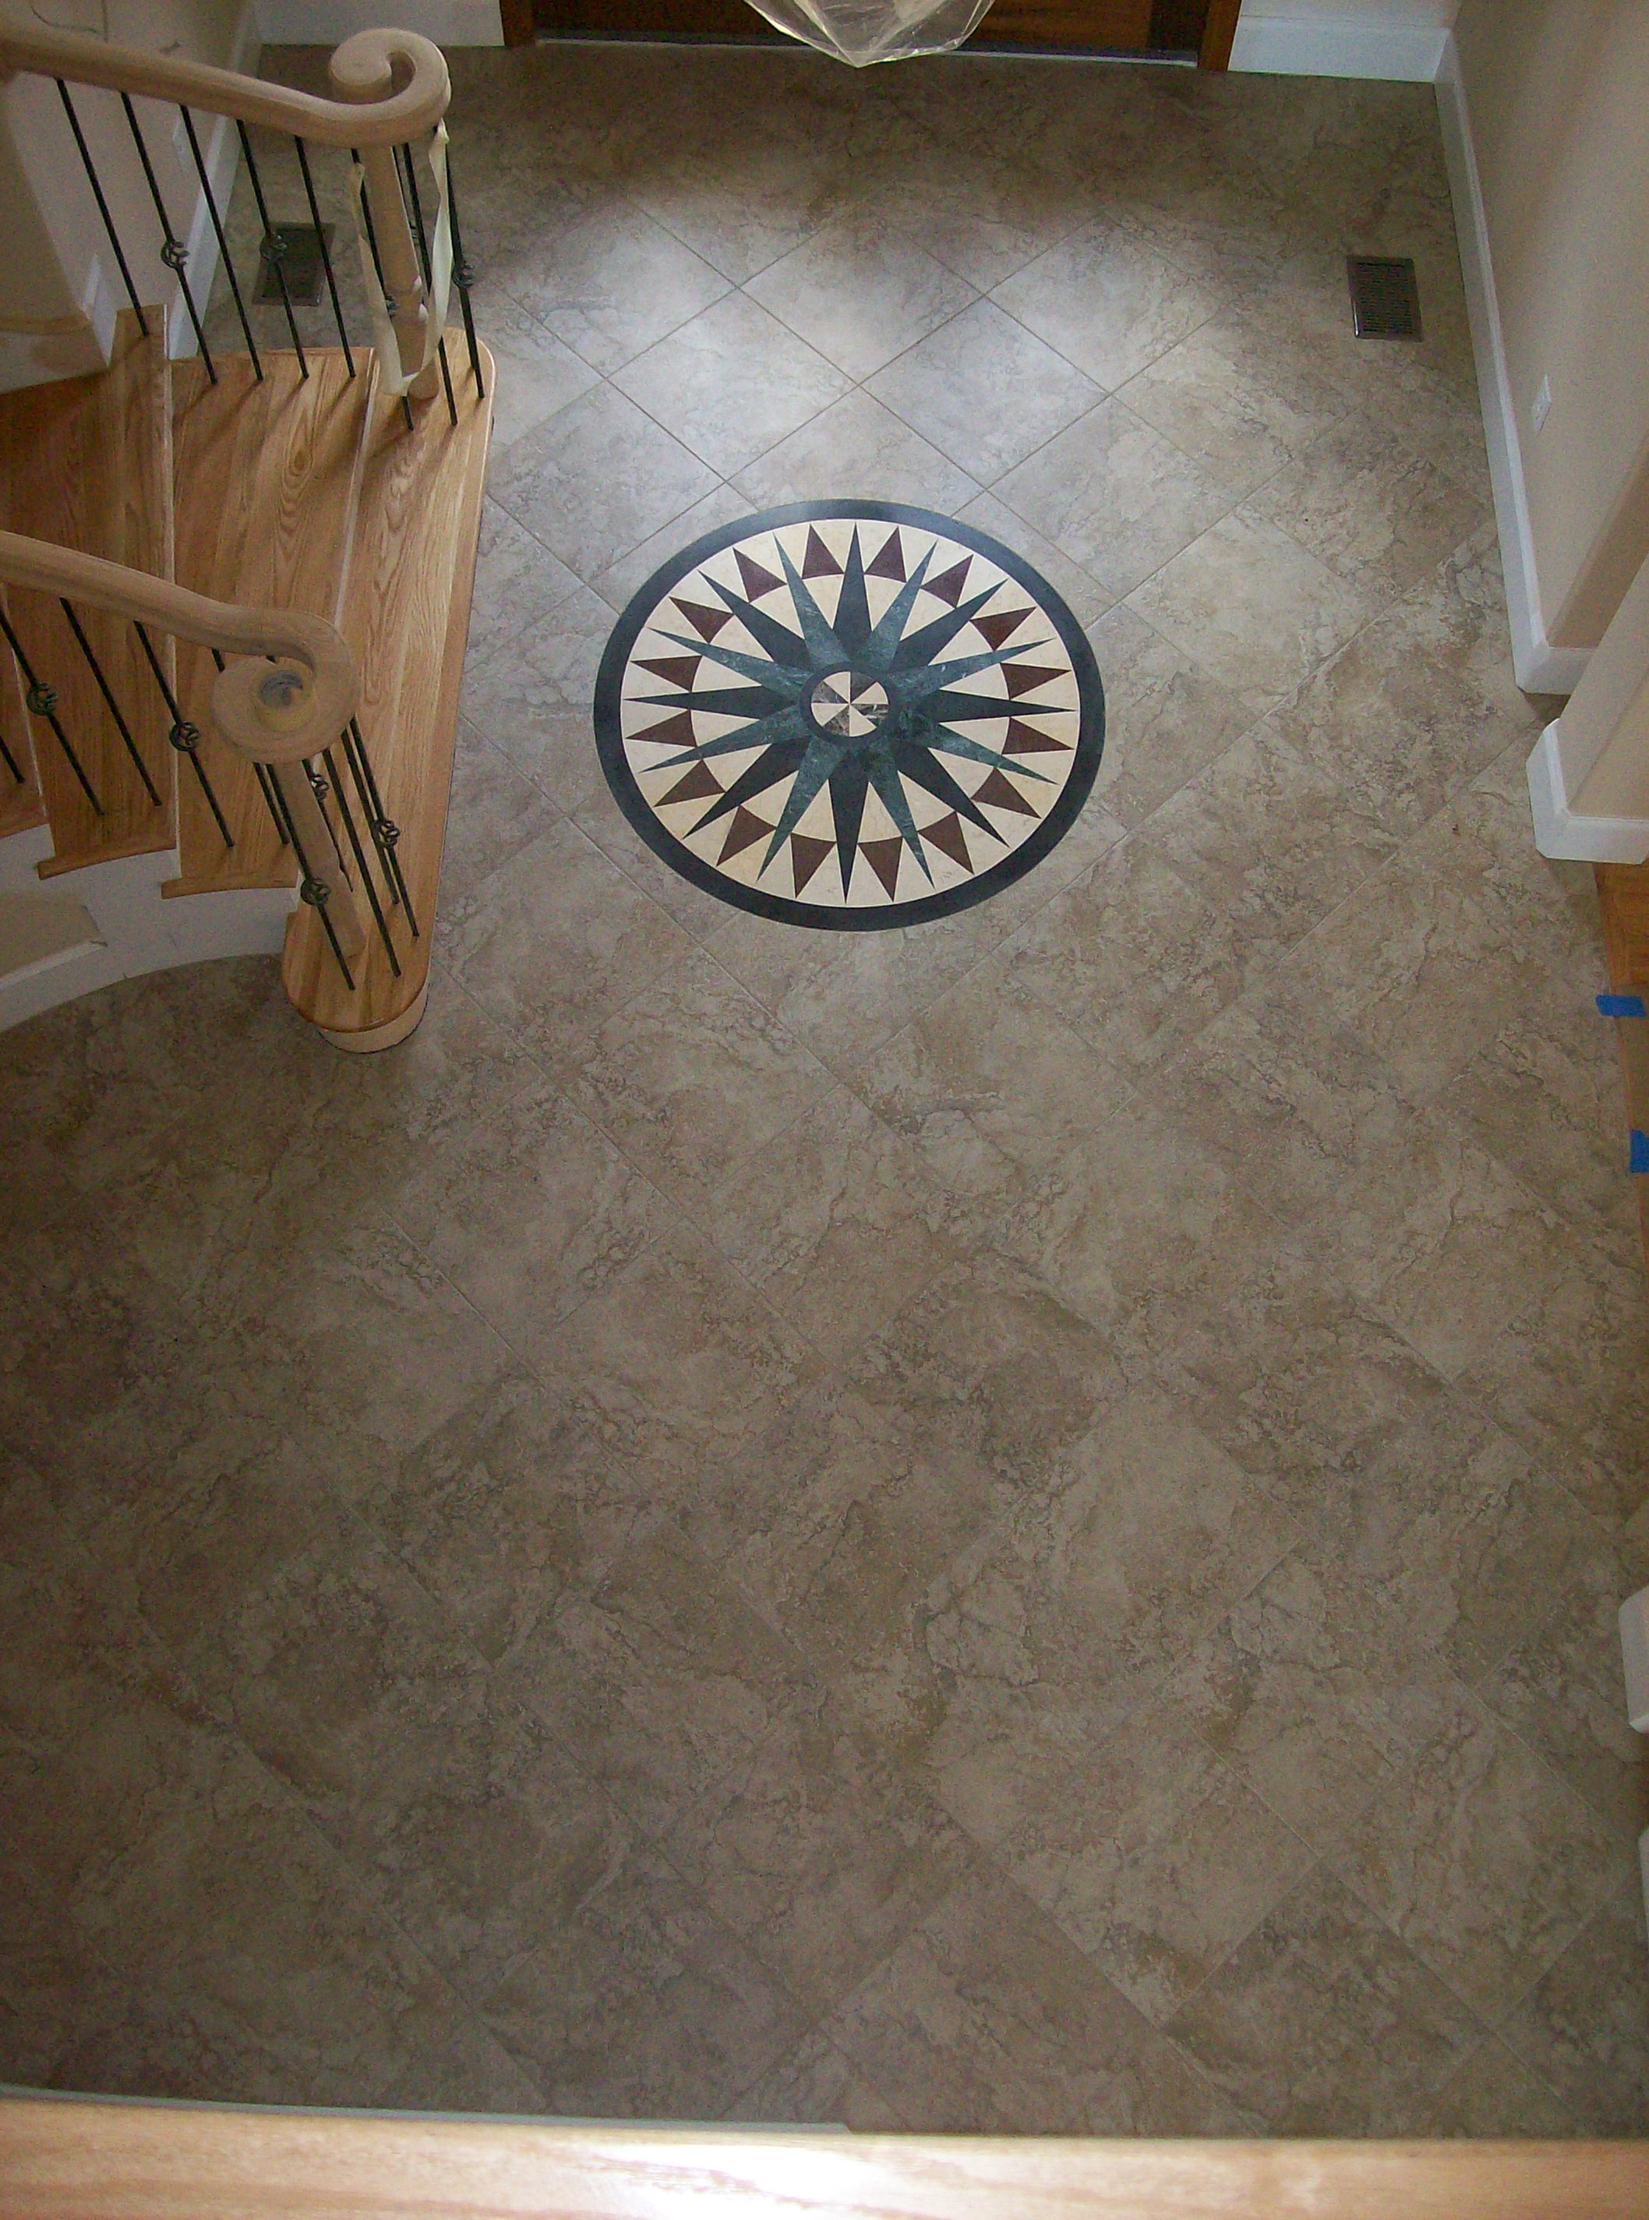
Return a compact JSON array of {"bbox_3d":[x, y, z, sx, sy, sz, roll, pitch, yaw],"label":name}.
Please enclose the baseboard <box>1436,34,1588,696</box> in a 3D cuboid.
[{"bbox_3d":[1.717,-1.945,5.858,0.080,0.180,1.975,0,67,-1],"label":"baseboard"}]

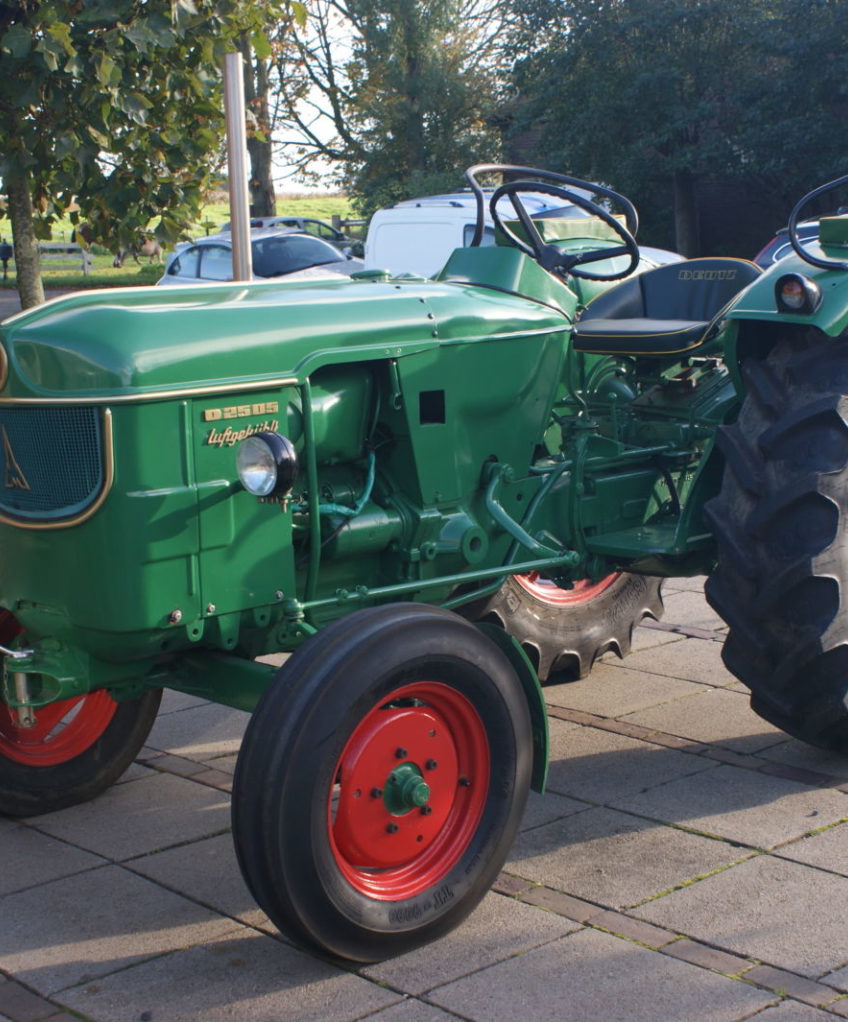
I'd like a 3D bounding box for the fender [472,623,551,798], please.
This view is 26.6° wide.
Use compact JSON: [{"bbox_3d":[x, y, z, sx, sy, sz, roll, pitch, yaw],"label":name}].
[{"bbox_3d":[0.123,0.402,3.771,0.250,0.430,0.180,-10,12,-42],"label":"fender"}]

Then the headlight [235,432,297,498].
[{"bbox_3d":[-0.309,-0.096,3.648,0.132,0.132,0.100,7,13,43],"label":"headlight"}]

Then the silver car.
[{"bbox_3d":[-2.104,-3.461,26.500,1.670,1.460,3.950,-9,12,-38],"label":"silver car"}]

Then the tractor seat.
[{"bbox_3d":[0.722,-0.587,5.056,0.430,0.260,0.480,-10,12,-42],"label":"tractor seat"}]

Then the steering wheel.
[{"bbox_3d":[0.354,-0.702,4.690,0.430,0.085,0.430,8,-24,46],"label":"steering wheel"}]

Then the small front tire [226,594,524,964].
[{"bbox_3d":[-0.070,0.534,3.581,0.710,0.710,0.175,-10,12,-42],"label":"small front tire"}]

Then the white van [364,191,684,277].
[{"bbox_3d":[1.366,-3.215,23.300,4.050,1.820,1.700,5,11,33],"label":"white van"}]

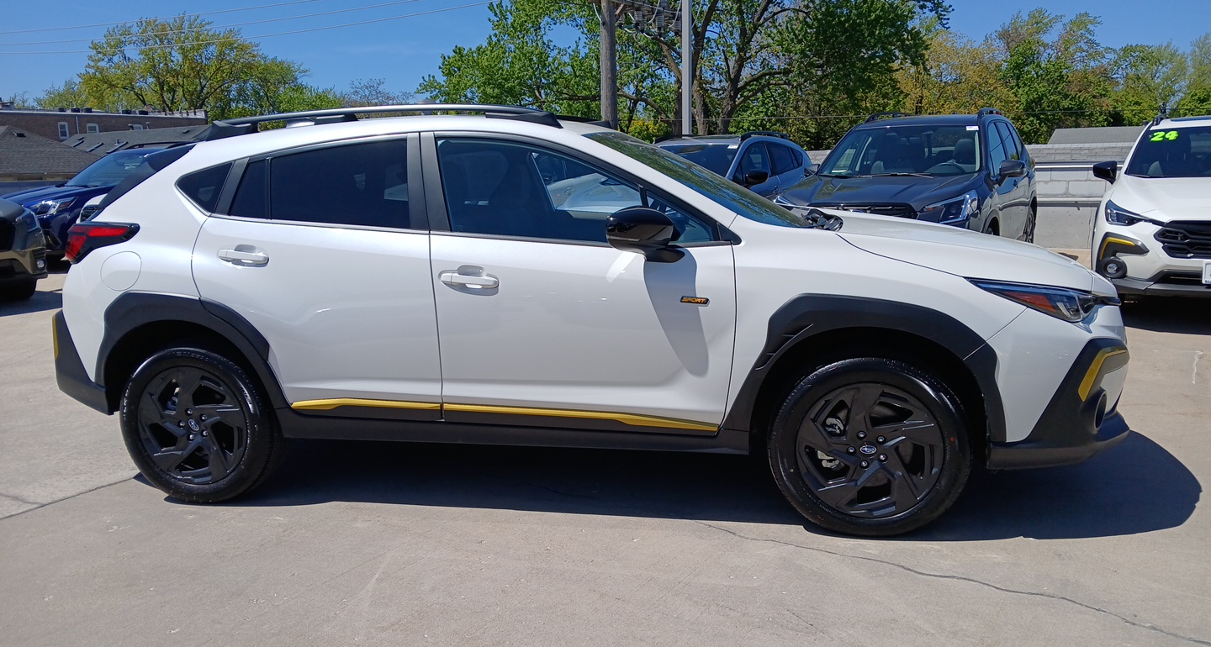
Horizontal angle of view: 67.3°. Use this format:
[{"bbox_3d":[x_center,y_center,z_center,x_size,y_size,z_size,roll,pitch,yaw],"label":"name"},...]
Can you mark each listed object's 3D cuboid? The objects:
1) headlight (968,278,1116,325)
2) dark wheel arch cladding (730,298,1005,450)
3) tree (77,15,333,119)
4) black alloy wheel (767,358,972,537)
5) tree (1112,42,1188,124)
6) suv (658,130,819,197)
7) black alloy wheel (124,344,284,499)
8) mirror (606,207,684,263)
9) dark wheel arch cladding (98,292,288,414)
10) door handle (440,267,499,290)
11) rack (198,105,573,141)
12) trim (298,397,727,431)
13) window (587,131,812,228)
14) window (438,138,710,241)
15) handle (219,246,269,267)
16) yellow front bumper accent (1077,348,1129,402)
[{"bbox_3d":[1.550,-0.104,3.263,0.540,0.175,0.340,1,11,11],"label":"headlight"},{"bbox_3d":[0.900,0.166,3.197,0.965,0.555,0.140,1,12,11],"label":"dark wheel arch cladding"},{"bbox_3d":[-29.153,-15.749,67.342,18.000,13.598,16.000,-6,12,-22],"label":"tree"},{"bbox_3d":[0.951,0.429,3.299,0.700,0.700,0.225,1,12,11],"label":"black alloy wheel"},{"bbox_3d":[31.016,-11.791,52.374,5.200,8.482,5.000,5,13,30],"label":"tree"},{"bbox_3d":[1.250,-1.522,11.258,1.840,1.600,4.480,6,13,33],"label":"suv"},{"bbox_3d":[-1.670,0.396,3.818,0.700,0.695,0.230,1,11,11],"label":"black alloy wheel"},{"bbox_3d":[0.141,-0.311,3.202,0.230,0.205,0.240,1,11,11],"label":"mirror"},{"bbox_3d":[-1.694,0.118,3.691,0.860,0.500,0.130,1,12,11],"label":"dark wheel arch cladding"},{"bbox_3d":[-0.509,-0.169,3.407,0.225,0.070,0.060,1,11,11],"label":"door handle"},{"bbox_3d":[-0.922,-0.811,3.655,1.560,0.120,0.080,1,11,11],"label":"rack"},{"bbox_3d":[-0.421,0.342,3.467,1.690,0.080,0.040,1,12,11],"label":"trim"},{"bbox_3d":[0.472,-0.634,4.019,1.000,0.140,1.380,27,15,5],"label":"window"},{"bbox_3d":[-0.133,-0.500,3.391,1.070,0.430,0.090,1,-12,11],"label":"window"},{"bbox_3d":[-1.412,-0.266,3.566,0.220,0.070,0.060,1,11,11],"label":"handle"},{"bbox_3d":[1.751,0.168,3.216,0.220,0.170,0.250,1,11,11],"label":"yellow front bumper accent"}]

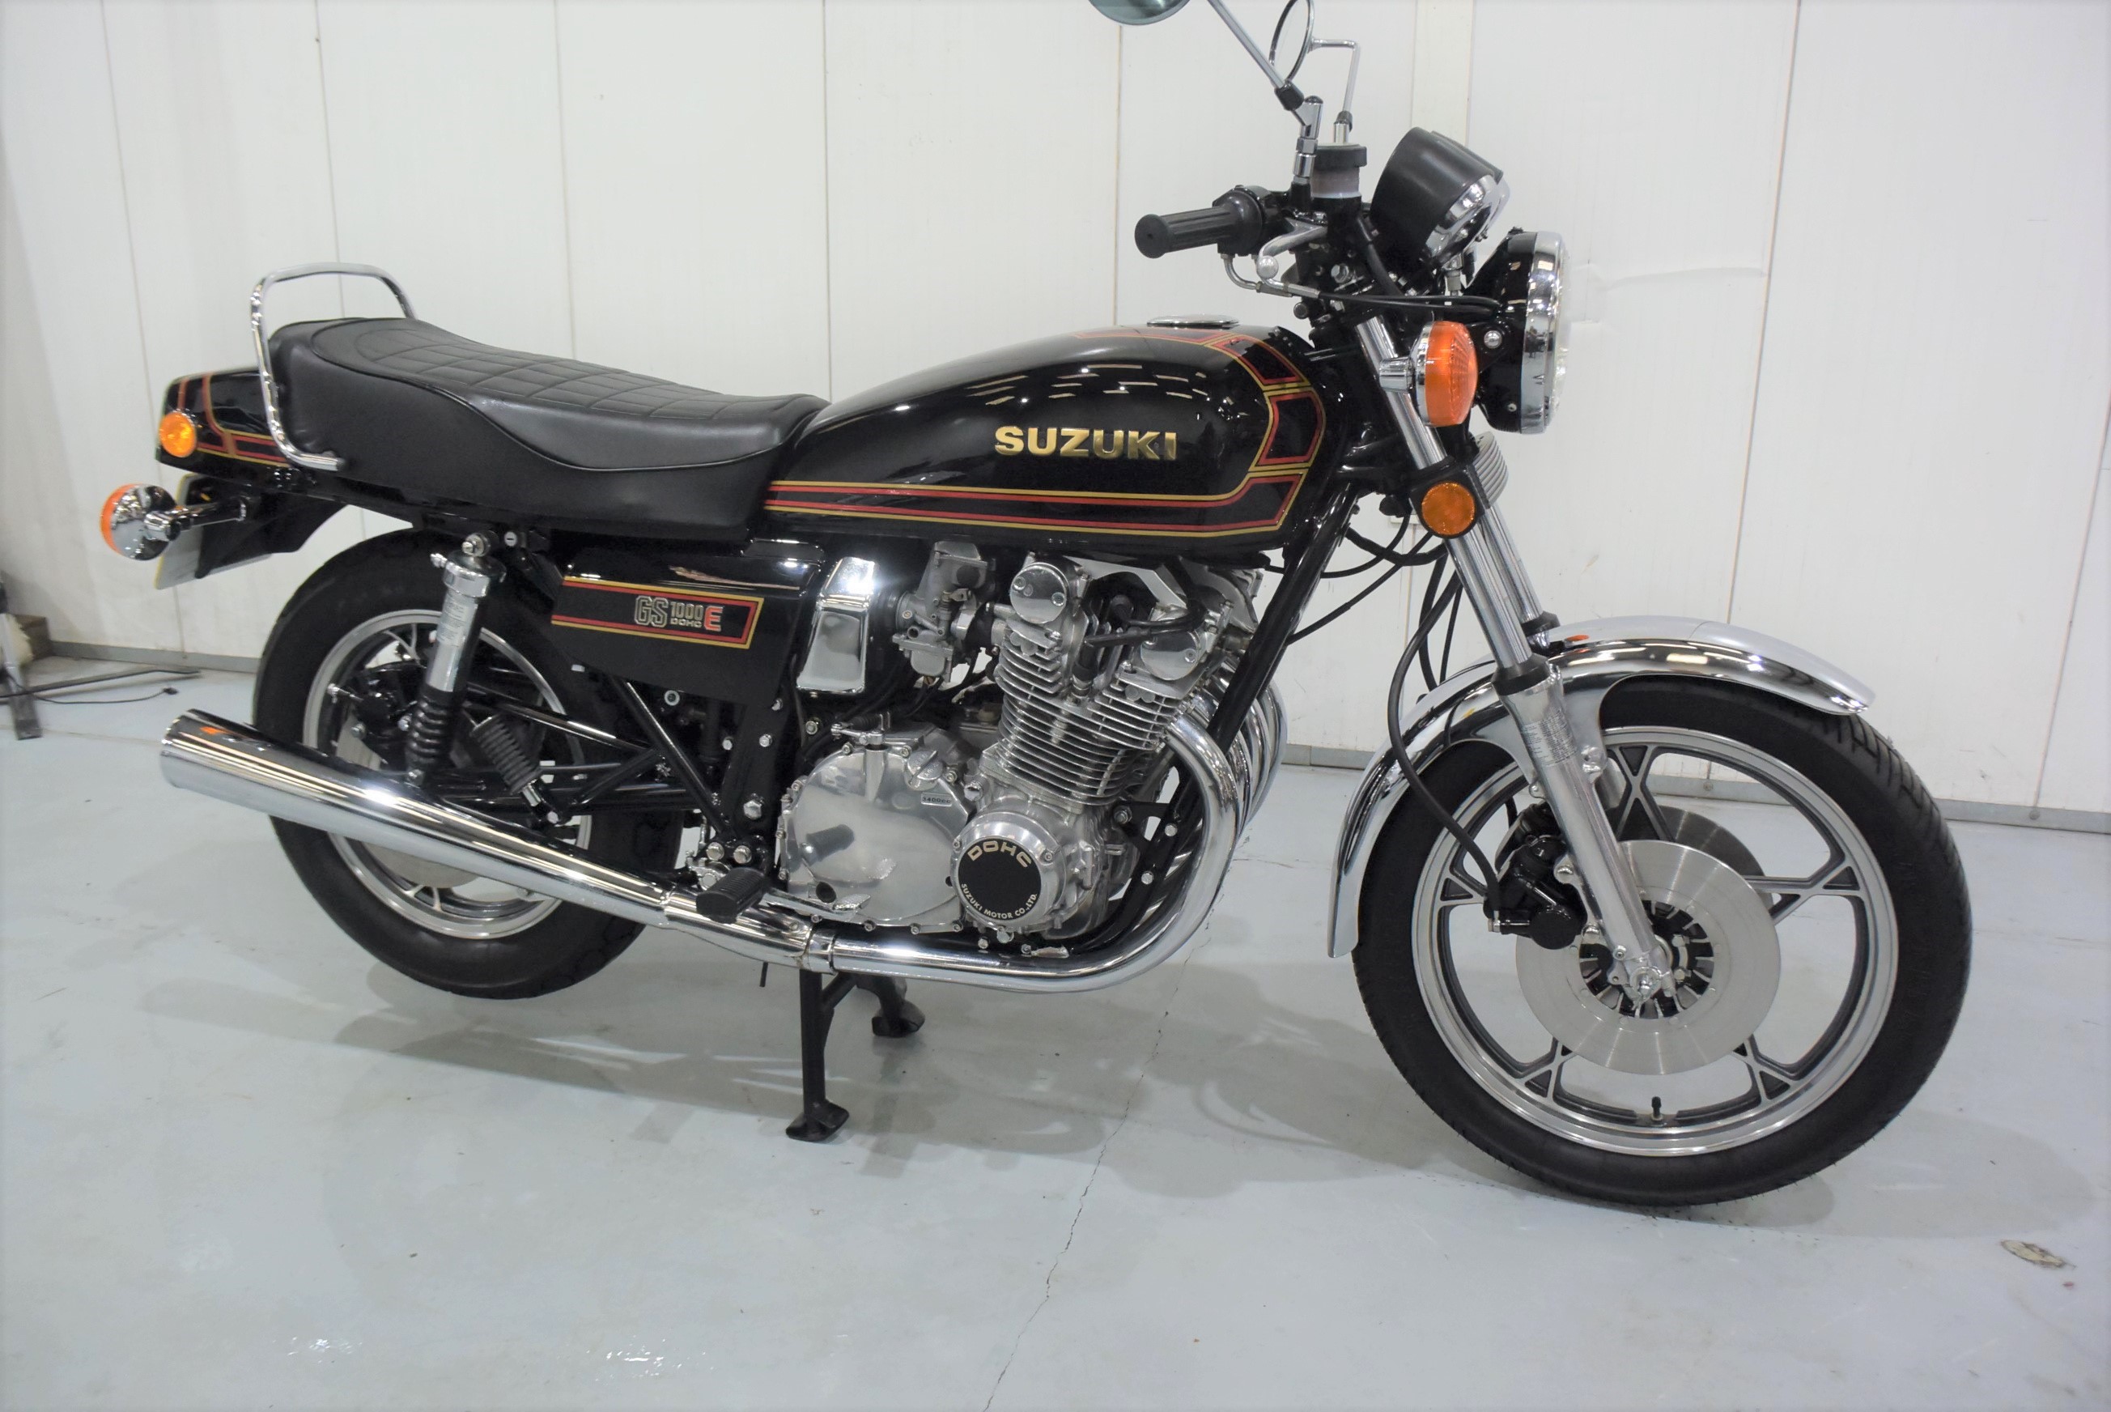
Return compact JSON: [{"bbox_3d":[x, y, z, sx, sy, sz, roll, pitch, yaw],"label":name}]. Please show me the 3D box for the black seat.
[{"bbox_3d":[-0.601,-0.359,1.978,0.710,0.245,0.280,5,15,16],"label":"black seat"}]

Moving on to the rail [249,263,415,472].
[{"bbox_3d":[-0.887,-0.441,2.043,0.140,0.250,0.275,5,15,16],"label":"rail"}]

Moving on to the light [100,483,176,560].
[{"bbox_3d":[-1.120,-0.224,1.933,0.065,0.094,0.094,5,15,16],"label":"light"}]

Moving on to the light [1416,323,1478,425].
[{"bbox_3d":[0.352,-0.298,1.426,0.060,0.094,0.094,5,15,16],"label":"light"}]

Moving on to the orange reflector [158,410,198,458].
[{"bbox_3d":[-1.126,-0.348,2.035,0.058,0.058,0.016,7,16,21],"label":"orange reflector"}]

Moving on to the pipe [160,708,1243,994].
[{"bbox_3d":[-0.461,0.129,1.861,1.370,0.335,0.190,5,15,16],"label":"pipe"}]

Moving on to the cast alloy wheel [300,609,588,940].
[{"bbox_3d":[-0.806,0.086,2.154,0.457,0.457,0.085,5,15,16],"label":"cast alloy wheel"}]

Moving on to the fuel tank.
[{"bbox_3d":[0.007,-0.318,1.805,0.650,0.235,0.300,5,15,16],"label":"fuel tank"}]

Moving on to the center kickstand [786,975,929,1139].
[{"bbox_3d":[-0.256,0.384,2.075,0.110,0.250,0.340,5,15,16],"label":"center kickstand"}]

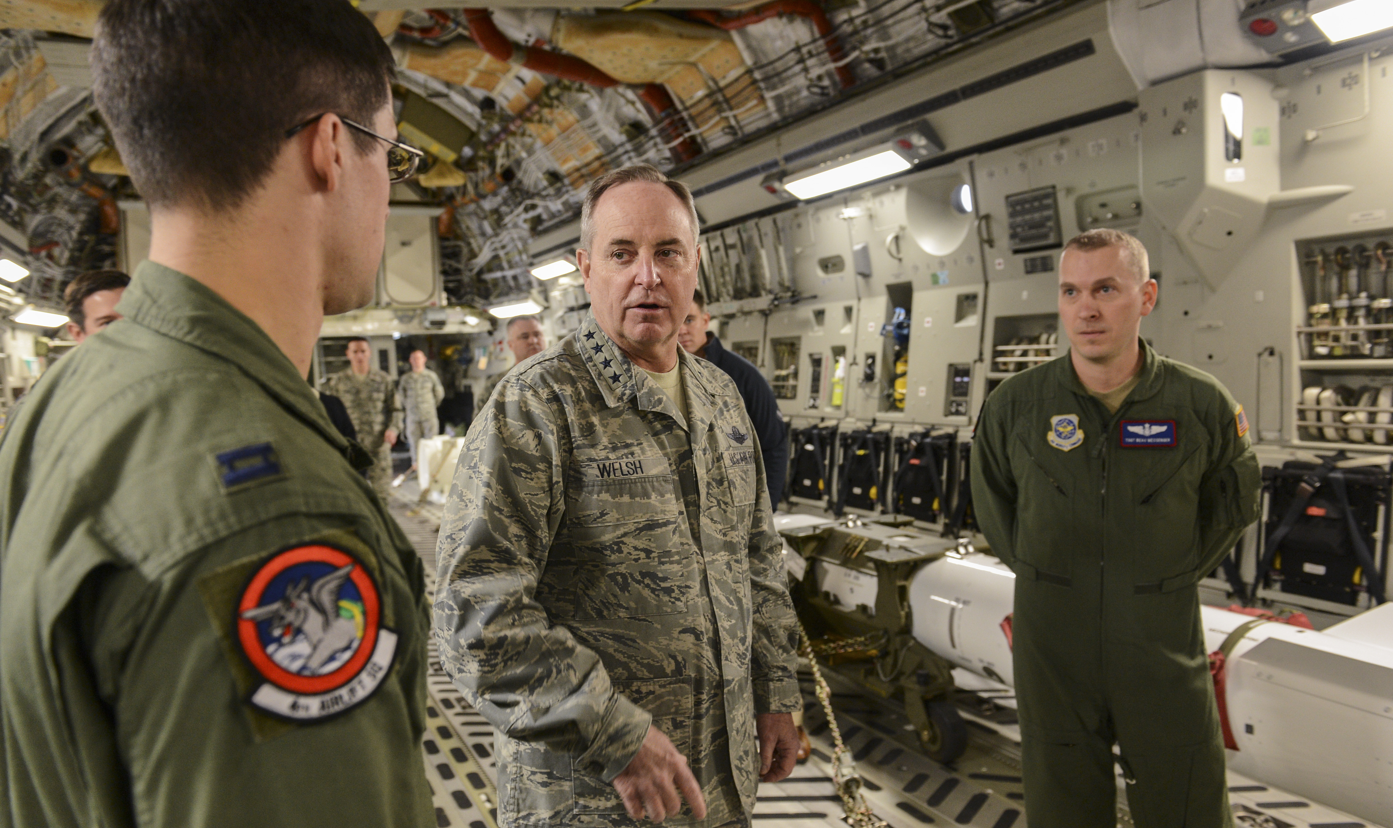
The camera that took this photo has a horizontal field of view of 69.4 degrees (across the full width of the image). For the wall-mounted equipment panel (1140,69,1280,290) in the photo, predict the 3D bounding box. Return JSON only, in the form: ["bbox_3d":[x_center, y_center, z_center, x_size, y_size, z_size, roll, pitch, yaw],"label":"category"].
[{"bbox_3d":[1.943,-0.857,3.804,0.400,0.760,0.290,-4,3,-26],"label":"wall-mounted equipment panel"}]

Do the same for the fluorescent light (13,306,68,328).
[{"bbox_3d":[-6.441,-0.959,9.871,0.165,0.080,1.130,-34,11,-13],"label":"fluorescent light"}]

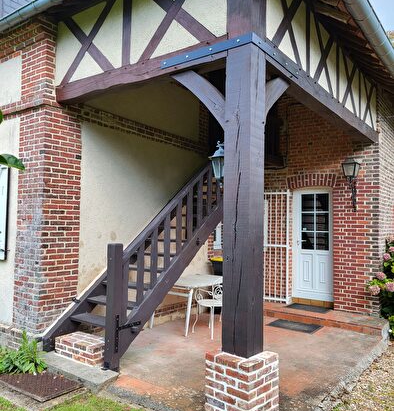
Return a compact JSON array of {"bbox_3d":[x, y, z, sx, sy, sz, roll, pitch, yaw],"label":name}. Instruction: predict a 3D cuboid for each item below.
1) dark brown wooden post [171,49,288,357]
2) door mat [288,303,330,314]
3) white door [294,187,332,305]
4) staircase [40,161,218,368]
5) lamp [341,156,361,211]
[{"bbox_3d":[0.346,-0.015,3.993,0.986,2.623,1.006,-1,-3,37],"label":"dark brown wooden post"},{"bbox_3d":[2.071,1.898,7.318,0.753,0.020,0.400,-1,-3,37],"label":"door mat"},{"bbox_3d":[2.201,0.742,7.490,0.844,2.085,0.090,-1,-3,37],"label":"white door"},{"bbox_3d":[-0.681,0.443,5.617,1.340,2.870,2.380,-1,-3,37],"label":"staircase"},{"bbox_3d":[2.698,-0.363,6.864,0.270,0.920,0.390,-1,-3,37],"label":"lamp"}]

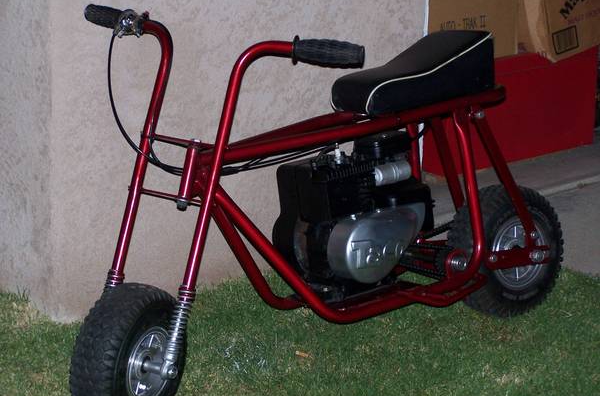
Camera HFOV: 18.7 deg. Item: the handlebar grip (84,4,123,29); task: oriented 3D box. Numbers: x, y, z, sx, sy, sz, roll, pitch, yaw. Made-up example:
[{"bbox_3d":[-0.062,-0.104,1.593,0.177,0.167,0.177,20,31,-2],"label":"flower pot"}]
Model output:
[{"bbox_3d":[-0.395,-0.364,3.676,0.113,0.037,0.037,19,23,37],"label":"handlebar grip"}]

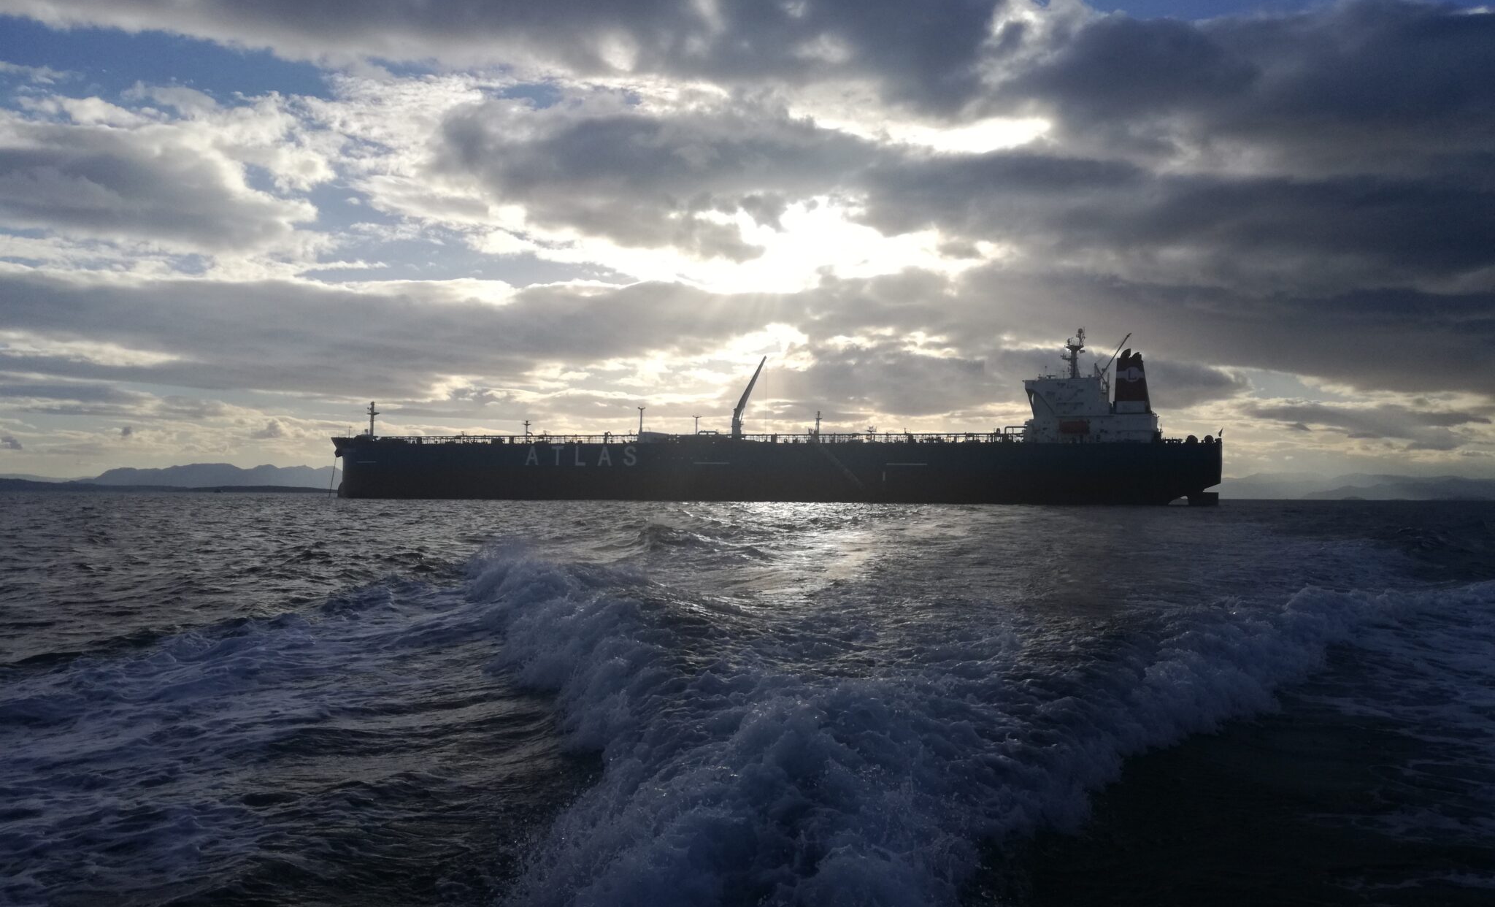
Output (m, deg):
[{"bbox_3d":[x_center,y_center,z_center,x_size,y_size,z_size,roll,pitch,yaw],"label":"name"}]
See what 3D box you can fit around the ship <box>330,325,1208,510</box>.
[{"bbox_3d":[-7.745,-6.992,306.136,245.000,43.254,43.000,0,-2,19],"label":"ship"}]

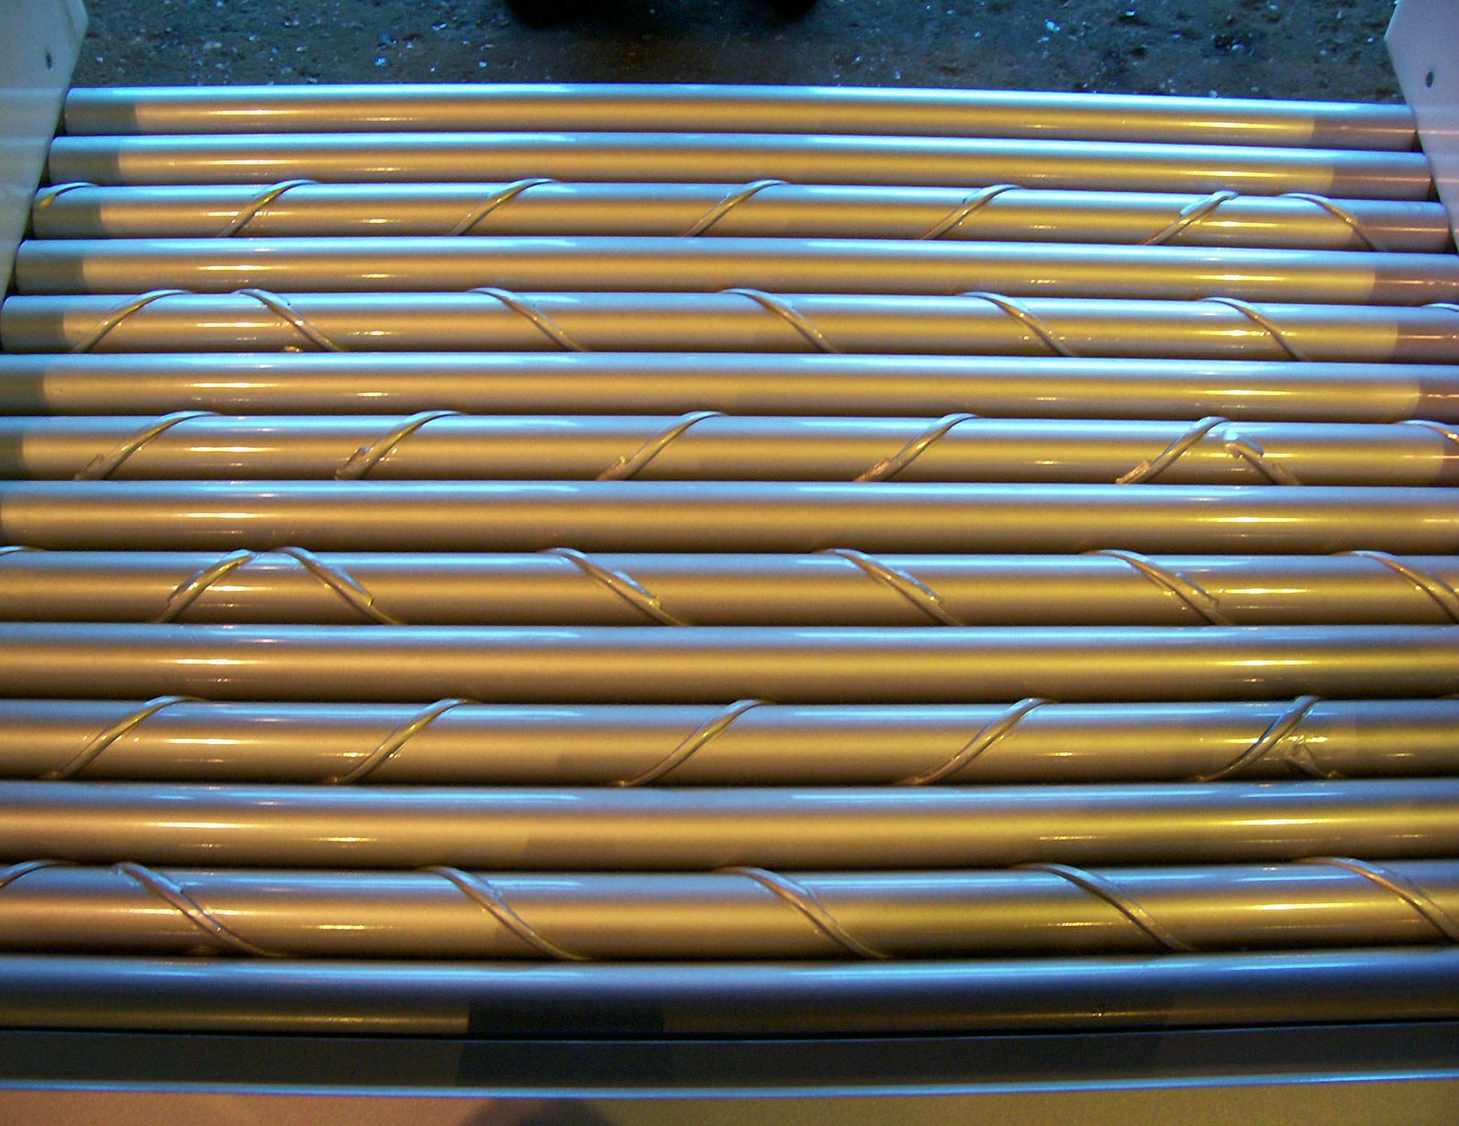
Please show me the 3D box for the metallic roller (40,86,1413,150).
[{"bbox_3d":[0.016,-0.373,1.232,1.135,0.051,0.051,0,61,-2],"label":"metallic roller"}]

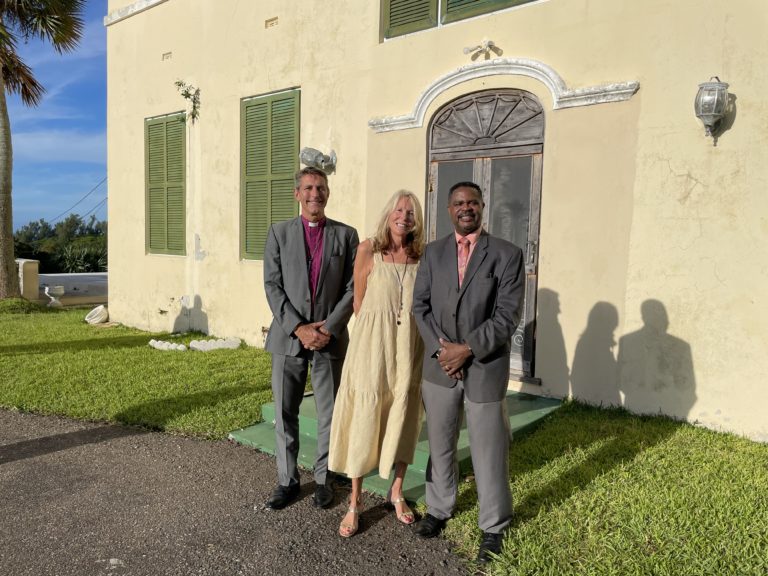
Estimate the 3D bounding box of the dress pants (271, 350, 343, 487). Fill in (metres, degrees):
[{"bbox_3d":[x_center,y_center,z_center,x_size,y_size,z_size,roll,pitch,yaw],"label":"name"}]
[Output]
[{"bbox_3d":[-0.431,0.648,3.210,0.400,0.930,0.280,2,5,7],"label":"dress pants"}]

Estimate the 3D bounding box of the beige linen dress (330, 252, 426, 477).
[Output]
[{"bbox_3d":[-0.039,0.401,3.020,0.500,1.190,0.400,1,5,0],"label":"beige linen dress"}]

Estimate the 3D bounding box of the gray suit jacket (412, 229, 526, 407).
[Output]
[{"bbox_3d":[0.407,0.137,2.780,0.530,0.820,0.340,3,5,24],"label":"gray suit jacket"}]

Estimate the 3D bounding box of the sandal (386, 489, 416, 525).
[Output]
[{"bbox_3d":[0.095,1.169,3.116,0.095,0.090,0.250,0,5,-15],"label":"sandal"}]

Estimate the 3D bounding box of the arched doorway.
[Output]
[{"bbox_3d":[0.822,-0.474,4.895,1.085,2.341,0.160,5,6,38],"label":"arched doorway"}]

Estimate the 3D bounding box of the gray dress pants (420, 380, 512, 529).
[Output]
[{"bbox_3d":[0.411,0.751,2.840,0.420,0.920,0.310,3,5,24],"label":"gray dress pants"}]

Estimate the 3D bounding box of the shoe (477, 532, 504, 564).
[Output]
[{"bbox_3d":[0.516,1.197,2.772,0.110,0.110,0.300,4,5,25],"label":"shoe"}]

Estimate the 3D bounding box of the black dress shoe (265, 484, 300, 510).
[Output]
[{"bbox_3d":[-0.541,1.132,3.257,0.110,0.110,0.300,4,5,27],"label":"black dress shoe"}]

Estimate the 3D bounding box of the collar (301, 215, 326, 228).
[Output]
[{"bbox_3d":[-0.380,-0.359,3.110,0.140,0.070,0.135,2,5,7],"label":"collar"}]

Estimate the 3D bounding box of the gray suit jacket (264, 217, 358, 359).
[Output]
[{"bbox_3d":[-0.392,-0.003,3.120,0.510,0.780,0.320,2,5,7],"label":"gray suit jacket"}]

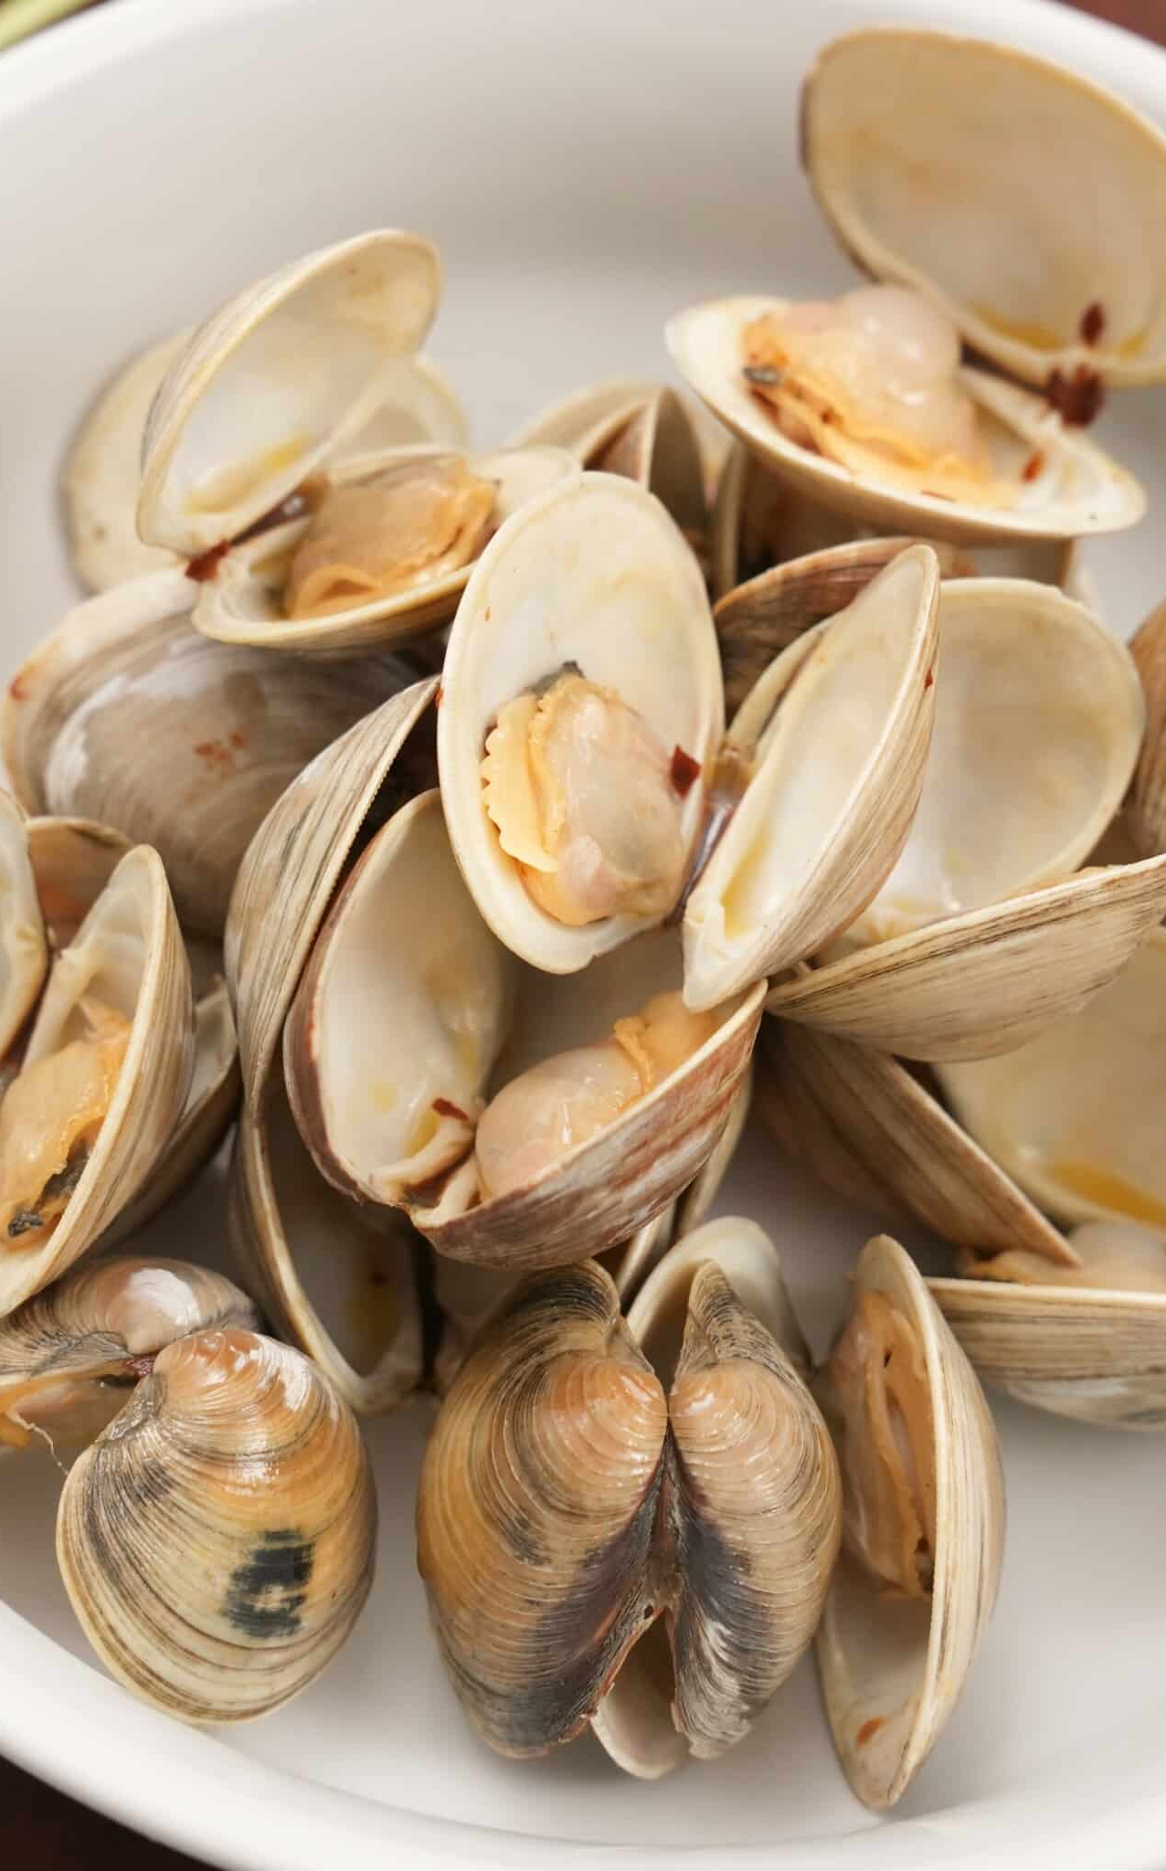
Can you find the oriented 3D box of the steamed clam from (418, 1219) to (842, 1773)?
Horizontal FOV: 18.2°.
[{"bbox_3d":[0.005,0.063,0.411,0.049,0.042,0.057,0,72,-2],"label":"steamed clam"}]

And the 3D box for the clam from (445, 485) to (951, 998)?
[{"bbox_3d":[0.013,-0.022,0.424,0.056,0.044,0.057,13,74,2],"label":"clam"}]

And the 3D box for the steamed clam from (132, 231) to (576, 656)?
[{"bbox_3d":[-0.028,-0.060,0.450,0.051,0.042,0.042,-19,66,-11],"label":"steamed clam"}]

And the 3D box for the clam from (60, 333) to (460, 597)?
[{"bbox_3d":[-0.040,-0.061,0.468,0.055,0.034,0.038,-3,64,-3],"label":"clam"}]

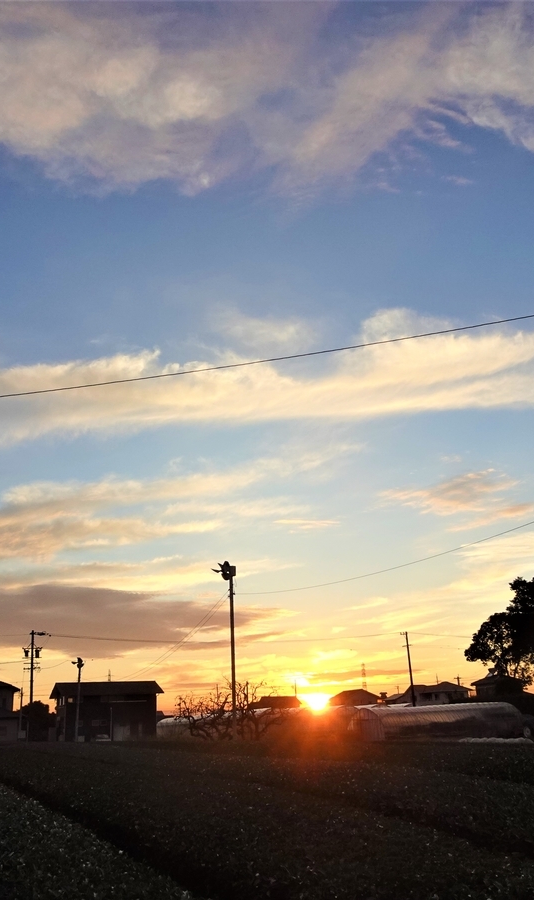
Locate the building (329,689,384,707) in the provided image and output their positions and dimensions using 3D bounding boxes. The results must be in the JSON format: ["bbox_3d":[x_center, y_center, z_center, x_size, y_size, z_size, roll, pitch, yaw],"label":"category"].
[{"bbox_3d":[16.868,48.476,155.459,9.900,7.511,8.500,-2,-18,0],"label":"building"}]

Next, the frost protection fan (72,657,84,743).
[{"bbox_3d":[-14.282,19.035,62.647,0.900,7.000,0.900,11,-22,-36],"label":"frost protection fan"}]

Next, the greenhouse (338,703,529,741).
[{"bbox_3d":[13.455,21.923,67.255,13.500,2.600,5.500,5,-19,-22],"label":"greenhouse"}]

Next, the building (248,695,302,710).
[{"bbox_3d":[1.595,55.520,176.467,11.000,7.000,8.500,1,-18,-10],"label":"building"}]

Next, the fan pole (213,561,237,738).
[{"bbox_3d":[-1.511,7.477,29.666,0.750,7.062,0.800,14,-24,-39],"label":"fan pole"}]

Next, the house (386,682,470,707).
[{"bbox_3d":[25.901,40.881,133.501,11.000,6.900,8.500,3,-18,-14],"label":"house"}]

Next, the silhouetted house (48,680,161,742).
[{"bbox_3d":[-16.076,26.518,83.425,10.000,6.500,6.800,5,-19,-21],"label":"silhouetted house"}]

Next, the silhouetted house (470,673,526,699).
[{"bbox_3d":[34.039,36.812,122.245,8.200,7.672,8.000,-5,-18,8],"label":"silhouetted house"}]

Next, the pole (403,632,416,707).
[{"bbox_3d":[14.978,24.289,86.585,1.000,10.408,0.600,-2,-18,0],"label":"pole"}]

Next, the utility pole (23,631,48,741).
[{"bbox_3d":[-24.736,25.222,88.263,2.200,12.300,0.900,-1,-18,-5],"label":"utility pole"}]

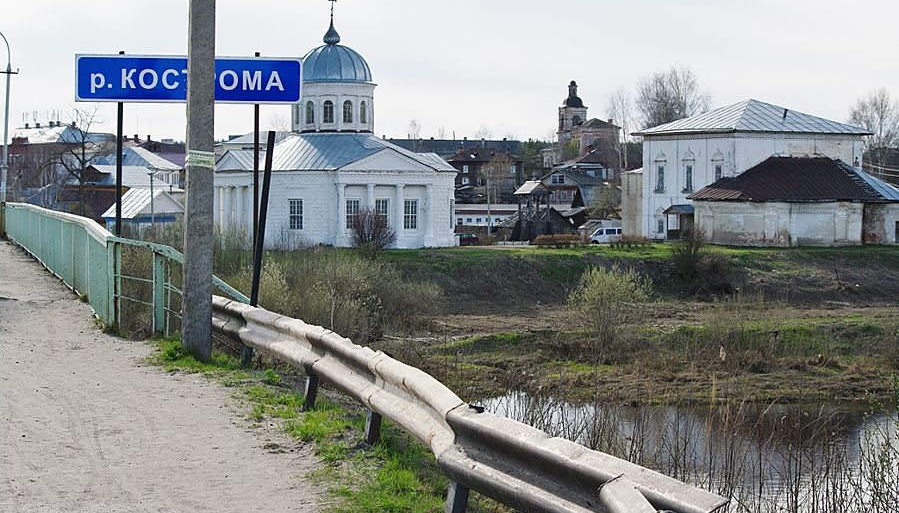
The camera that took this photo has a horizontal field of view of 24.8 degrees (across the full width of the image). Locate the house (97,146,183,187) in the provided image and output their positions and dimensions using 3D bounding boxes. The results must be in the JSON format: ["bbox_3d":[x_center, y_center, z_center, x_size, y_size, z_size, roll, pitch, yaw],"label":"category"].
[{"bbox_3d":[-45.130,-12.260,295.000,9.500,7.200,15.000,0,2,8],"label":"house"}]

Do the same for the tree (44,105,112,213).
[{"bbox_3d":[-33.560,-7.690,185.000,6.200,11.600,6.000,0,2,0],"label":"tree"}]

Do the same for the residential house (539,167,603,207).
[{"bbox_3d":[19.660,-11.140,335.000,7.700,6.300,9.000,1,2,24],"label":"residential house"}]

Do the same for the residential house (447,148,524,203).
[{"bbox_3d":[7.830,-18.390,445.000,15.800,10.200,10.500,0,2,0],"label":"residential house"}]

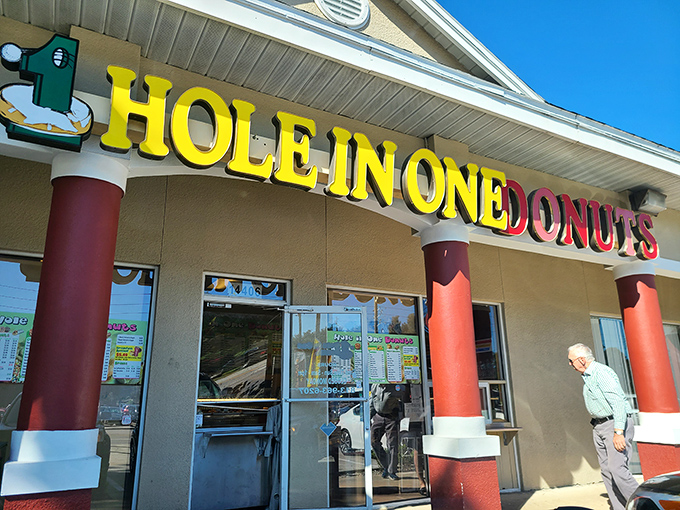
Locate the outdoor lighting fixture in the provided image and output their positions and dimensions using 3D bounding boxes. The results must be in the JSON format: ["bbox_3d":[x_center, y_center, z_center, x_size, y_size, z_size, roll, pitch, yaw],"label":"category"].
[{"bbox_3d":[3.704,-0.614,6.116,0.365,0.230,0.225,8,-19,-28],"label":"outdoor lighting fixture"}]

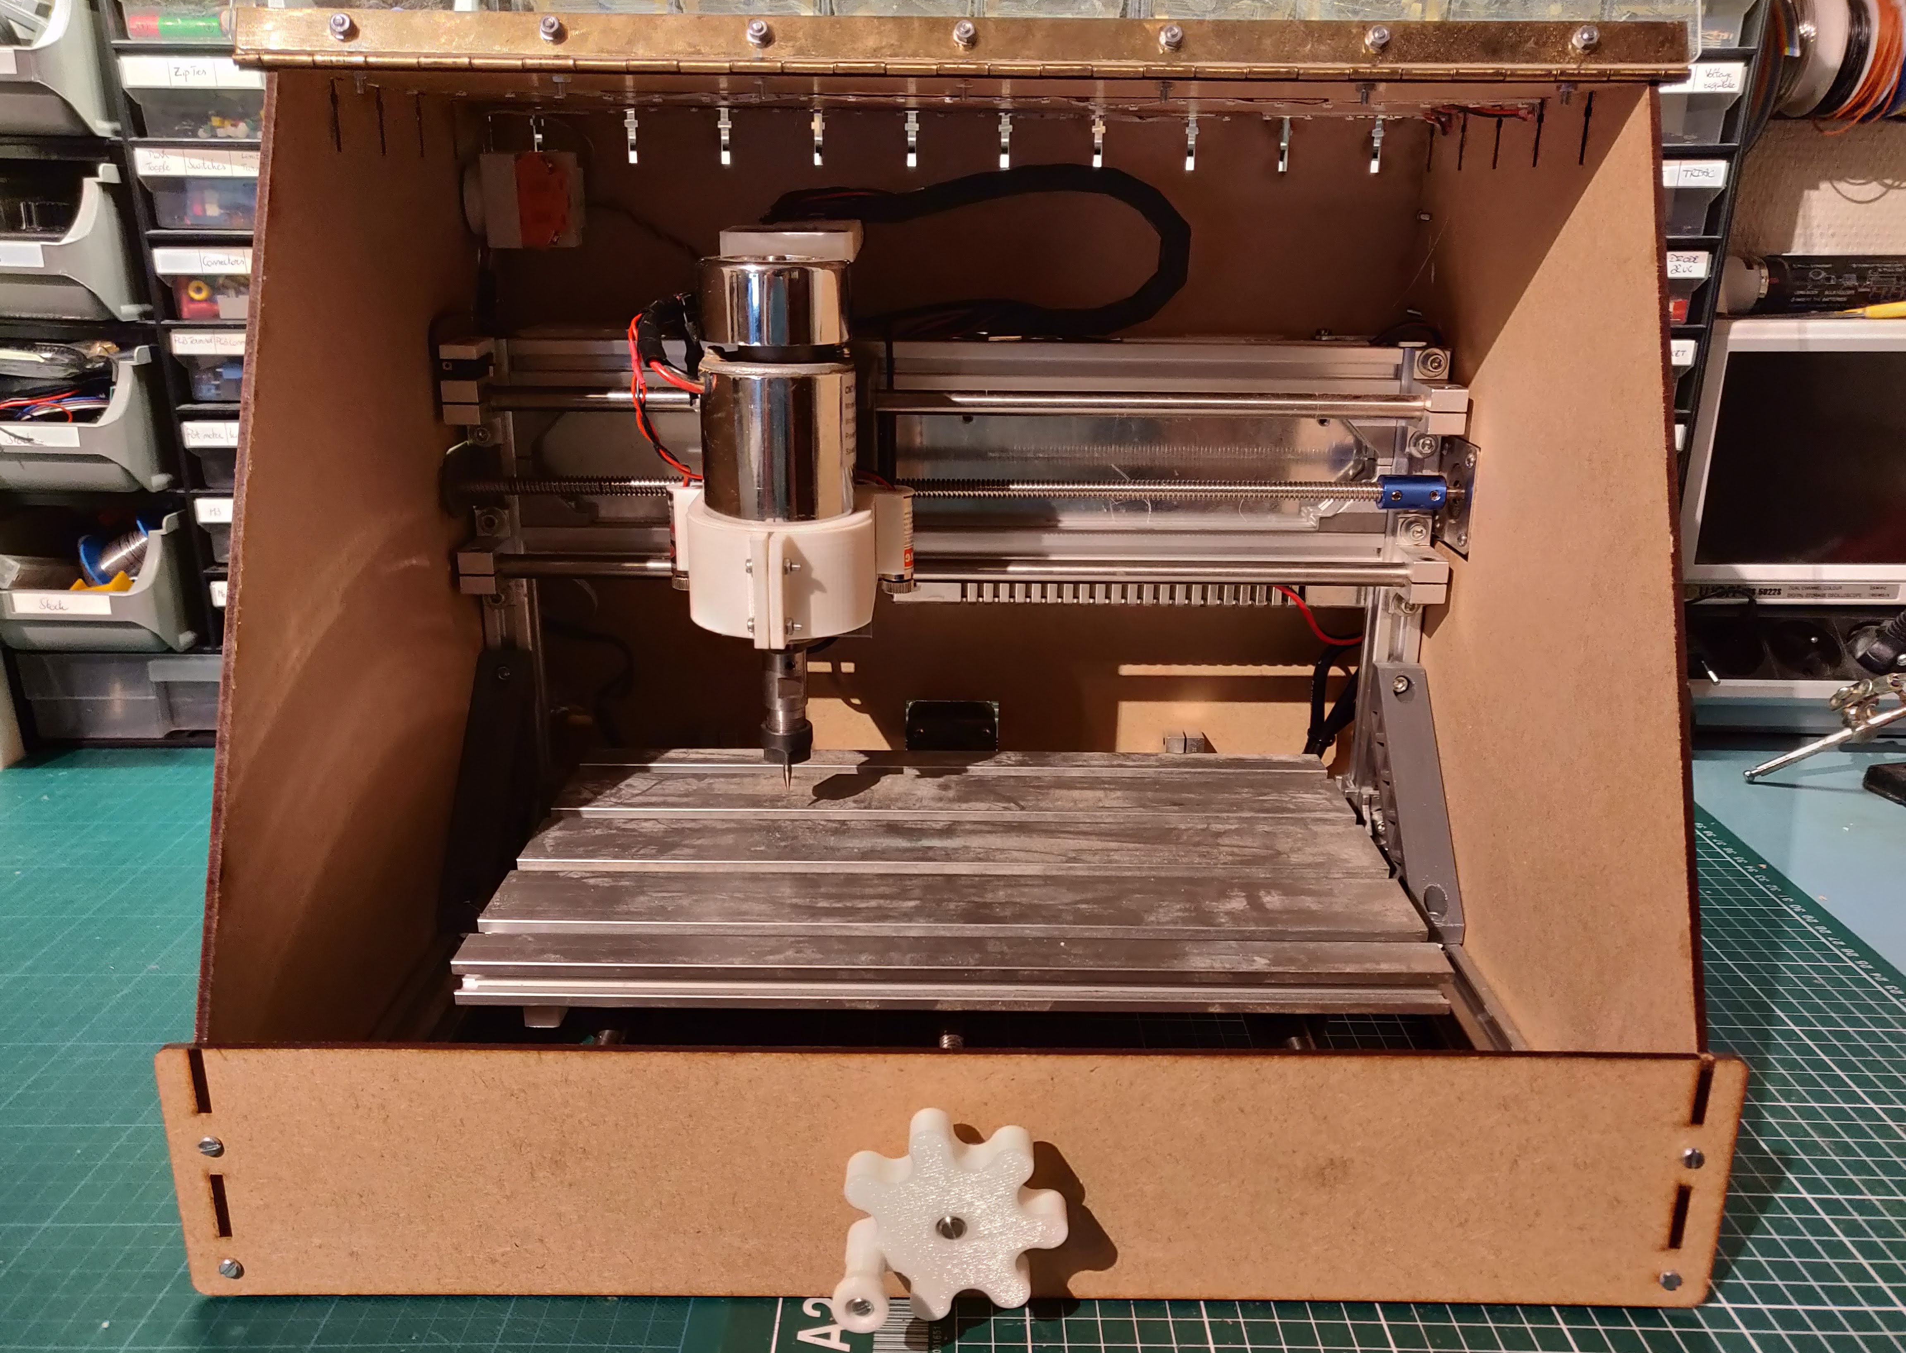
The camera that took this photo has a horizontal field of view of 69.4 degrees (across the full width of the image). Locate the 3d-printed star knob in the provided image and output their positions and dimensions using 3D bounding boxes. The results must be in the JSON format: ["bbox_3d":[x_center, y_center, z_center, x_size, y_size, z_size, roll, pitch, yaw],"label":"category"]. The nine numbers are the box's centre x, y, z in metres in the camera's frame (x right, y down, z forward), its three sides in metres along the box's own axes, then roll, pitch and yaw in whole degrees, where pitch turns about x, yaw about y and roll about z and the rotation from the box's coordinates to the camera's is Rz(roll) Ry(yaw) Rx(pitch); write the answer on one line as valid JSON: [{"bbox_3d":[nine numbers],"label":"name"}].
[{"bbox_3d":[0.001,0.147,0.362,0.061,0.060,0.025,0,18,1],"label":"3d-printed star knob"}]

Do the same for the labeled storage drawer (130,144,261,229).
[{"bbox_3d":[-0.389,-0.273,0.777,0.069,0.041,0.125,0,18,0],"label":"labeled storage drawer"}]

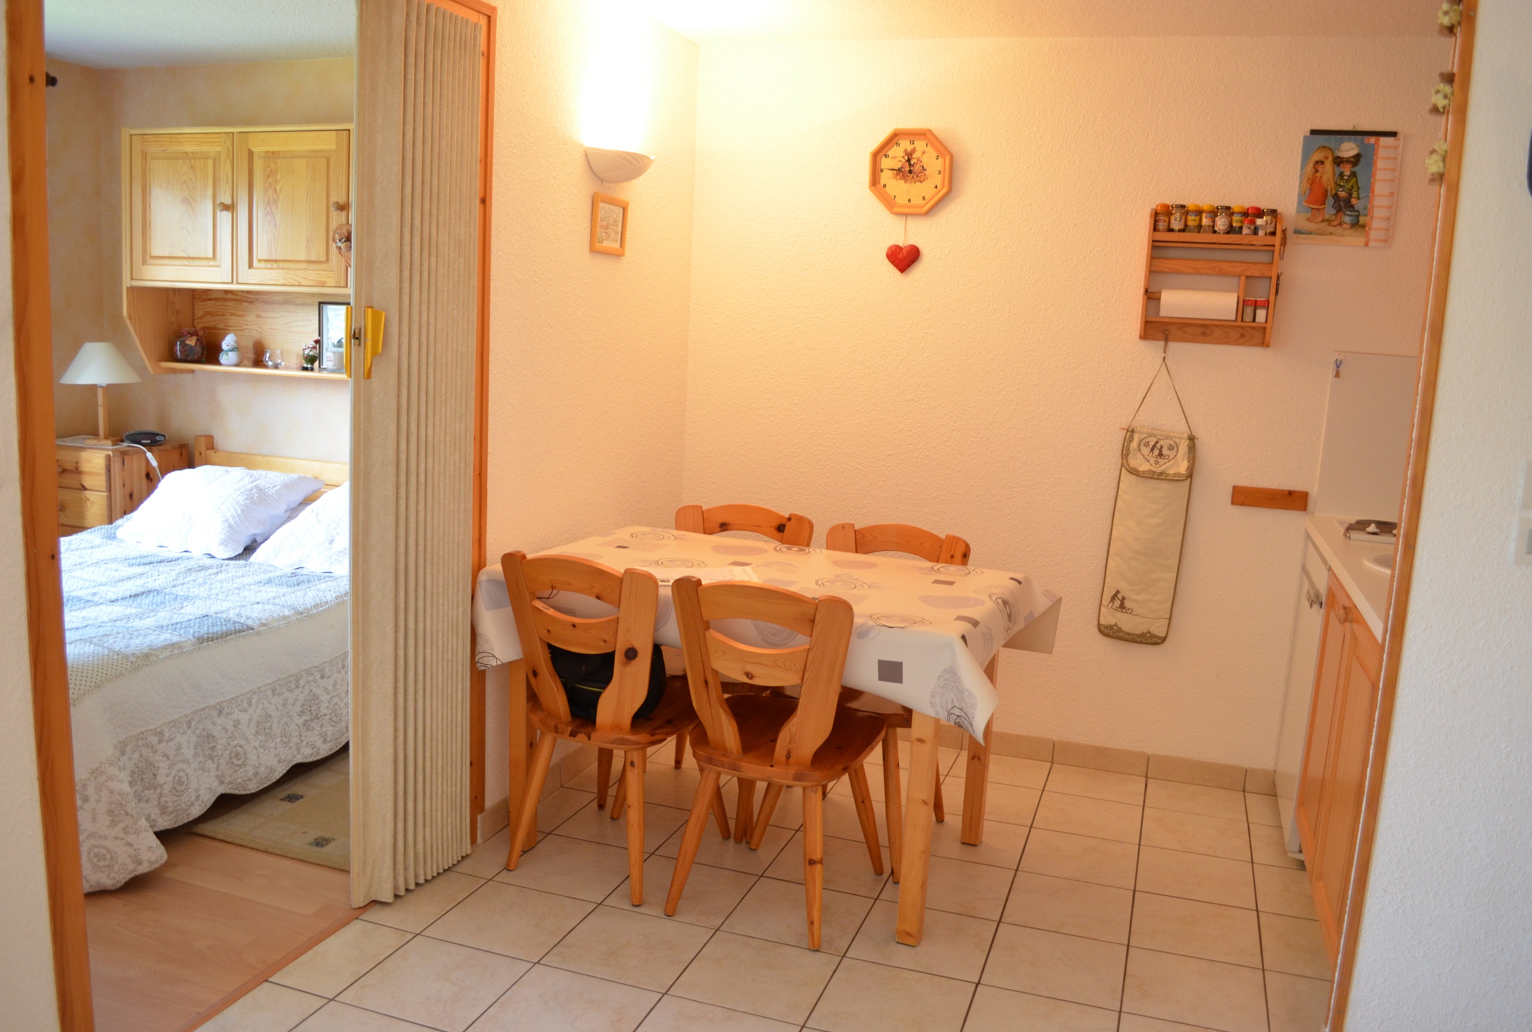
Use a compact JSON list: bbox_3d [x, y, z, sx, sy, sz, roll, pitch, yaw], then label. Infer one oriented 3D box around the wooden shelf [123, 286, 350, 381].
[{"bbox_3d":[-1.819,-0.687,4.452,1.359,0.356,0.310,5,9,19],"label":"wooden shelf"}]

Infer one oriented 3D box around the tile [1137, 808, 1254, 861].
[{"bbox_3d":[1.224,0.909,3.324,0.299,0.010,0.303,5,9,19],"label":"tile"}]

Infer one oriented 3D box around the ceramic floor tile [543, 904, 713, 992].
[{"bbox_3d":[-0.301,0.959,2.585,0.300,0.010,0.298,5,9,19],"label":"ceramic floor tile"}]

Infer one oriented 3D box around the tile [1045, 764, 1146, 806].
[{"bbox_3d":[1.040,0.849,3.673,0.300,0.010,0.259,5,9,19],"label":"tile"}]

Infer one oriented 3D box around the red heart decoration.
[{"bbox_3d":[0.445,-0.835,3.790,0.111,0.094,0.025,5,9,19],"label":"red heart decoration"}]

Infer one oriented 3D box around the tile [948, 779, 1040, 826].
[{"bbox_3d":[0.666,0.865,3.534,0.300,0.010,0.300,5,9,19],"label":"tile"}]

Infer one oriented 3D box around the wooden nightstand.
[{"bbox_3d":[-2.683,0.105,4.843,0.377,0.809,0.380,5,9,19],"label":"wooden nightstand"}]

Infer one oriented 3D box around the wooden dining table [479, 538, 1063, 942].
[{"bbox_3d":[-0.023,0.521,3.094,1.280,0.754,0.790,6,9,22],"label":"wooden dining table"}]

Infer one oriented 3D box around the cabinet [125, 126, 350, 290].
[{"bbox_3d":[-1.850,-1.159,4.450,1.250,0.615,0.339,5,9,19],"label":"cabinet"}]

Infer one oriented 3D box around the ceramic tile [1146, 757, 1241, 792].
[{"bbox_3d":[1.365,0.817,3.699,0.299,0.079,0.010,5,9,19],"label":"ceramic tile"}]

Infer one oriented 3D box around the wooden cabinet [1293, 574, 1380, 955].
[{"bbox_3d":[1.488,0.585,2.478,0.560,0.780,0.880,5,9,19],"label":"wooden cabinet"}]

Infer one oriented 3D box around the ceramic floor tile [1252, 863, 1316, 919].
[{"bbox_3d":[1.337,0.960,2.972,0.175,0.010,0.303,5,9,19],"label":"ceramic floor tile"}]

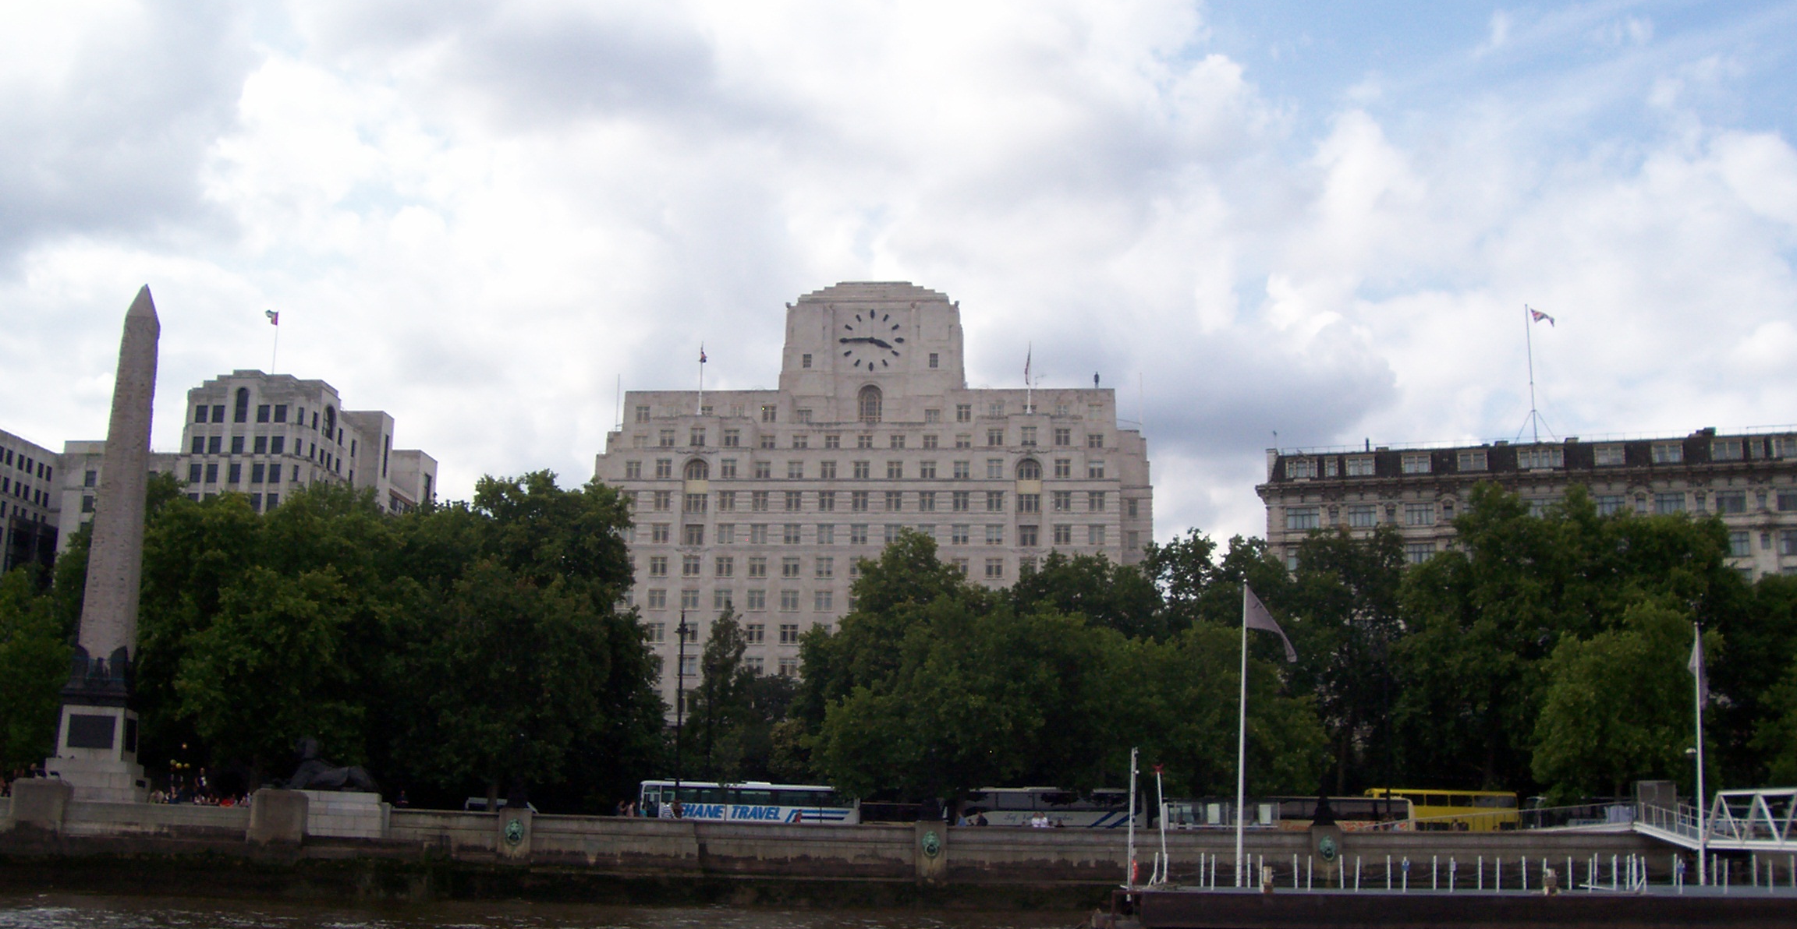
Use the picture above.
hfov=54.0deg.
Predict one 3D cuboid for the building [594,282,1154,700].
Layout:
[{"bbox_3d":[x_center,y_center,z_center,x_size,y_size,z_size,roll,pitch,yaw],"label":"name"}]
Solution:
[{"bbox_3d":[-1.211,12.103,214.788,64.000,64.000,36.000,0,-11,6],"label":"building"}]

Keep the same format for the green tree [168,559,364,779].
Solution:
[{"bbox_3d":[-34.052,12.632,94.745,10.278,14.594,9.765,3,-11,-10],"label":"green tree"}]

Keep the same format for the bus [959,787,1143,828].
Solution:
[{"bbox_3d":[8.250,20.134,99.513,12.000,3.400,2.550,3,-11,-8],"label":"bus"}]

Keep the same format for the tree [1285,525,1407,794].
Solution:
[{"bbox_3d":[30.372,14.957,119.490,8.600,21.936,8.600,3,-11,-8],"label":"tree"}]

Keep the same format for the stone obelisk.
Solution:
[{"bbox_3d":[-39.275,3.967,89.116,4.600,27.000,4.600,3,-12,-11],"label":"stone obelisk"}]

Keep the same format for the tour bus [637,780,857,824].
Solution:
[{"bbox_3d":[-8.084,19.065,95.692,12.000,3.400,2.550,3,-11,-8],"label":"tour bus"}]

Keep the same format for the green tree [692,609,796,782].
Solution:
[{"bbox_3d":[-10.500,17.269,117.866,6.982,15.369,6.633,3,-11,-9],"label":"green tree"}]

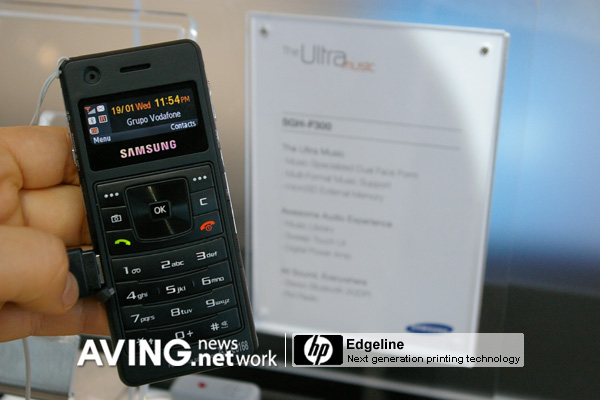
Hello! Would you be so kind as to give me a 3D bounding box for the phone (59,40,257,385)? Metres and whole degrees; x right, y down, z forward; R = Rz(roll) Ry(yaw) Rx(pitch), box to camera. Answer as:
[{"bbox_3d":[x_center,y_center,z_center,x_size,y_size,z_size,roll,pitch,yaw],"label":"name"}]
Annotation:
[{"bbox_3d":[-0.044,0.004,0.299,0.044,0.103,0.010,-11,4,-8],"label":"phone"}]

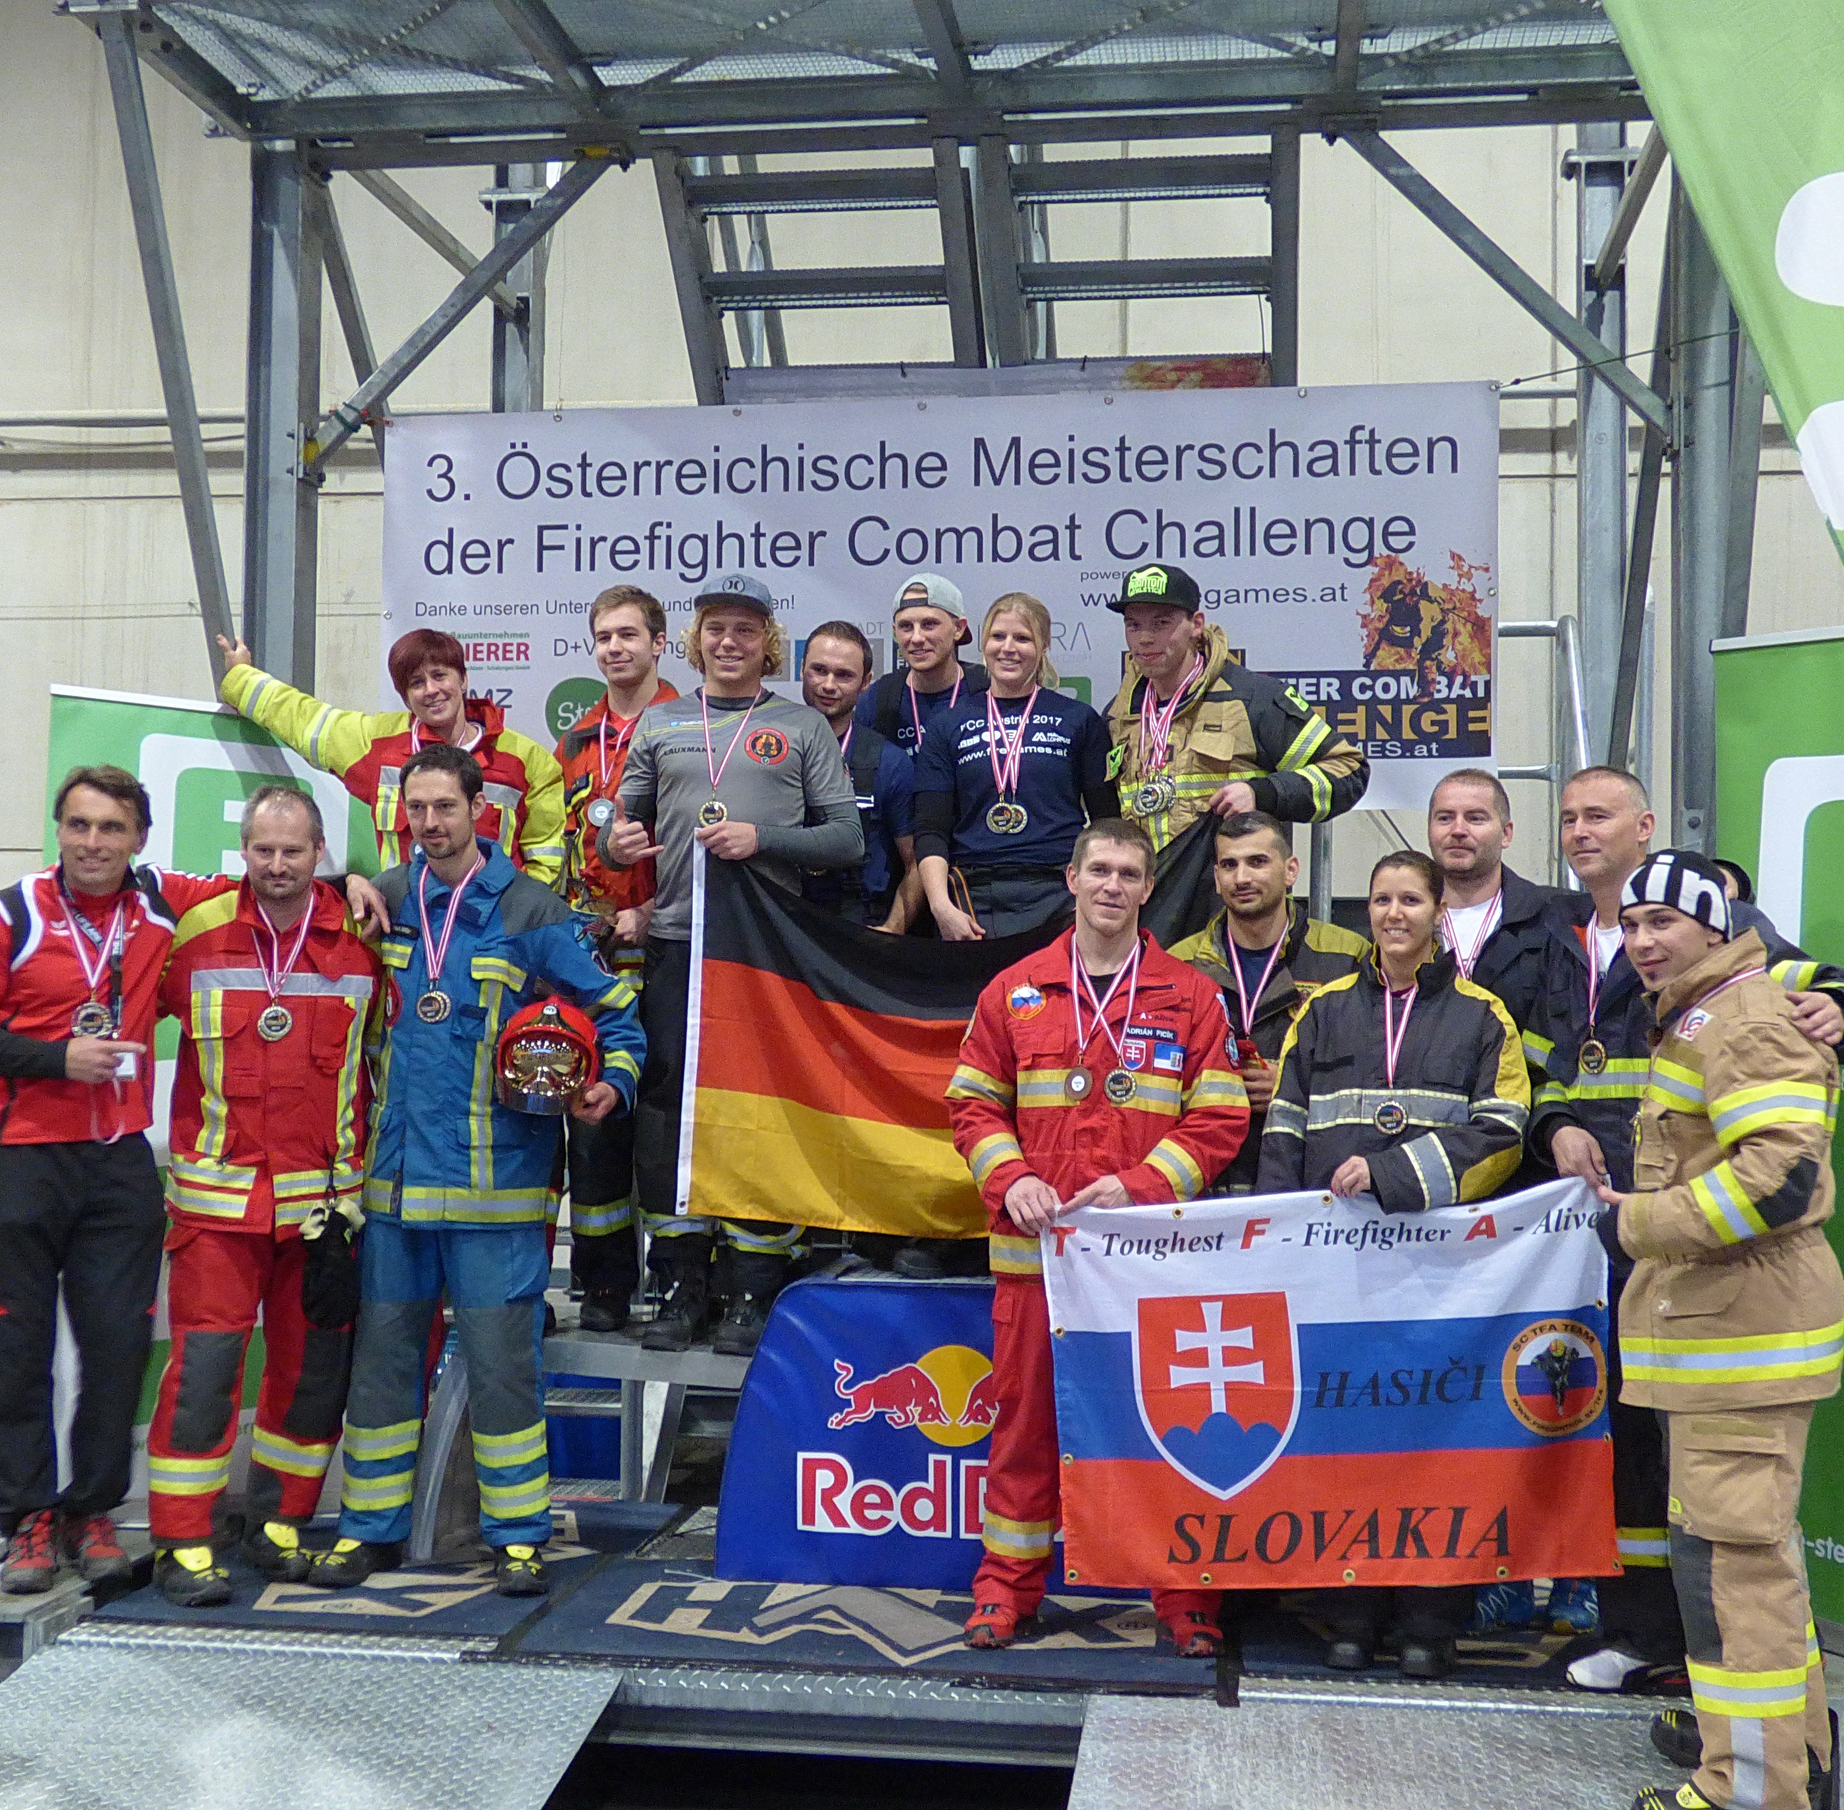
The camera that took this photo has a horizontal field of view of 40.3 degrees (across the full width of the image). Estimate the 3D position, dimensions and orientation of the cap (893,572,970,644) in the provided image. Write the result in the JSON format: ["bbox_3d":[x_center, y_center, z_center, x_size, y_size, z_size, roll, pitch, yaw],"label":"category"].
[{"bbox_3d":[0.025,-0.781,6.600,0.180,0.140,0.250,-1,-13,25],"label":"cap"}]

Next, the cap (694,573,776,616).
[{"bbox_3d":[-0.458,-0.758,6.130,0.190,0.125,0.260,1,-2,0],"label":"cap"}]

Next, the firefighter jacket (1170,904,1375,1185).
[{"bbox_3d":[0.768,0.375,5.580,0.580,0.780,0.340,1,-1,14],"label":"firefighter jacket"}]

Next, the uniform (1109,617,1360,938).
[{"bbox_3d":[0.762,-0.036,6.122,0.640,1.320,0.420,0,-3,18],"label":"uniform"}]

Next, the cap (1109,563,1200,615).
[{"bbox_3d":[0.575,-0.782,6.200,0.190,0.135,0.260,-1,-2,30],"label":"cap"}]

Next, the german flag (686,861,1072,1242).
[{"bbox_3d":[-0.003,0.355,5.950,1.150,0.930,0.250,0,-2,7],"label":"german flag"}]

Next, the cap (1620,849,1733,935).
[{"bbox_3d":[1.419,-0.022,4.716,0.190,0.165,0.220,-1,-3,41],"label":"cap"}]

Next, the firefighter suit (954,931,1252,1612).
[{"bbox_3d":[0.373,0.821,5.370,0.620,1.500,0.400,0,-2,3],"label":"firefighter suit"}]

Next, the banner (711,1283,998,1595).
[{"bbox_3d":[0.090,1.237,5.850,1.120,0.700,0.220,0,-2,8],"label":"banner"}]

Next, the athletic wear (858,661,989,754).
[{"bbox_3d":[0.049,-0.314,6.606,0.500,0.640,0.300,1,-2,2],"label":"athletic wear"}]

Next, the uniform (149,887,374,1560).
[{"bbox_3d":[-1.491,0.702,5.680,0.530,1.480,0.380,1,-2,-6],"label":"uniform"}]

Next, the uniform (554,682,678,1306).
[{"bbox_3d":[-0.738,0.210,6.297,0.480,1.530,0.360,0,-2,3],"label":"uniform"}]

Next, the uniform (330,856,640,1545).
[{"bbox_3d":[-0.935,0.629,5.487,0.640,1.520,0.420,1,-2,-3],"label":"uniform"}]

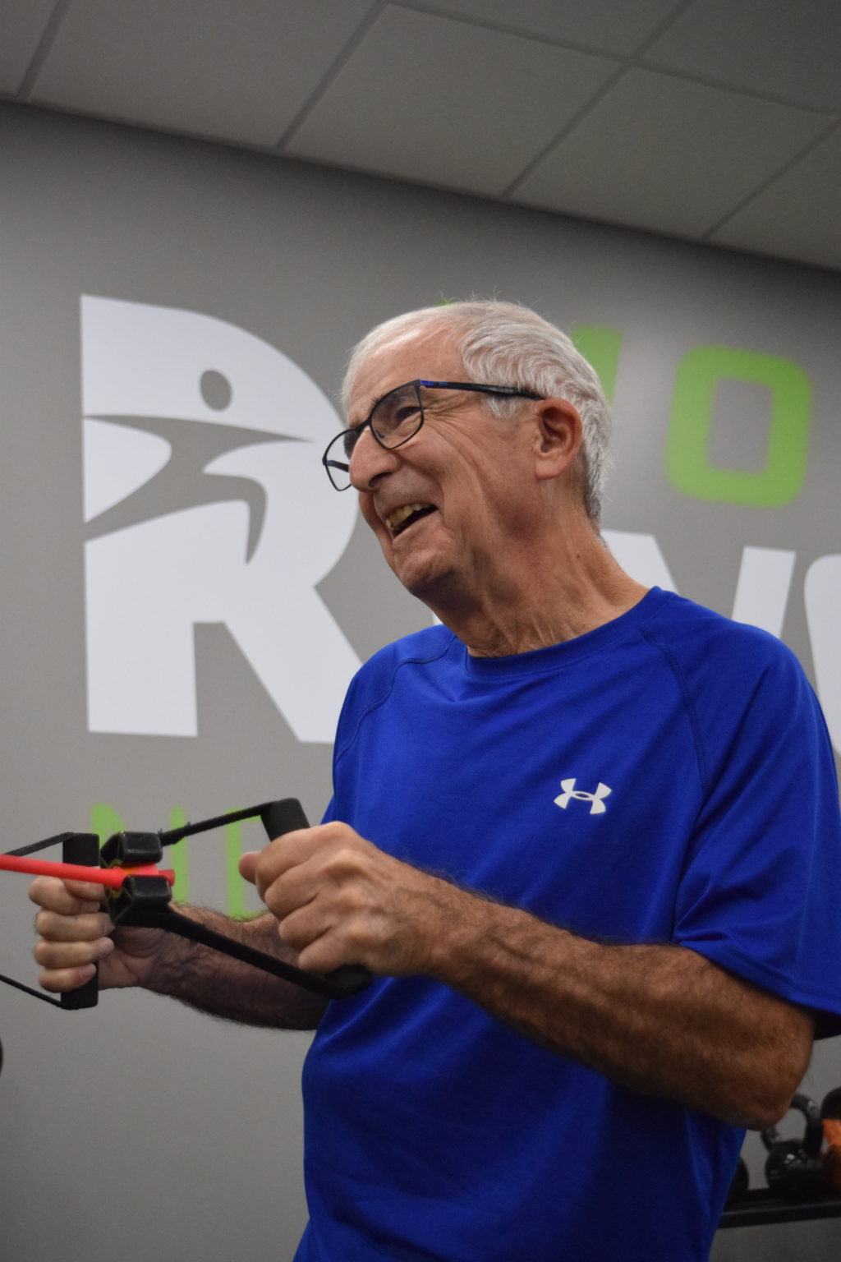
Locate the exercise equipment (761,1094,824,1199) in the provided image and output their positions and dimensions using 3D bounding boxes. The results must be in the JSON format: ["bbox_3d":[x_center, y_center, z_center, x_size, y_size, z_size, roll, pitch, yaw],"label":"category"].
[{"bbox_3d":[0.778,1.072,3.706,0.132,0.215,0.150,13,-25,-43],"label":"exercise equipment"}]

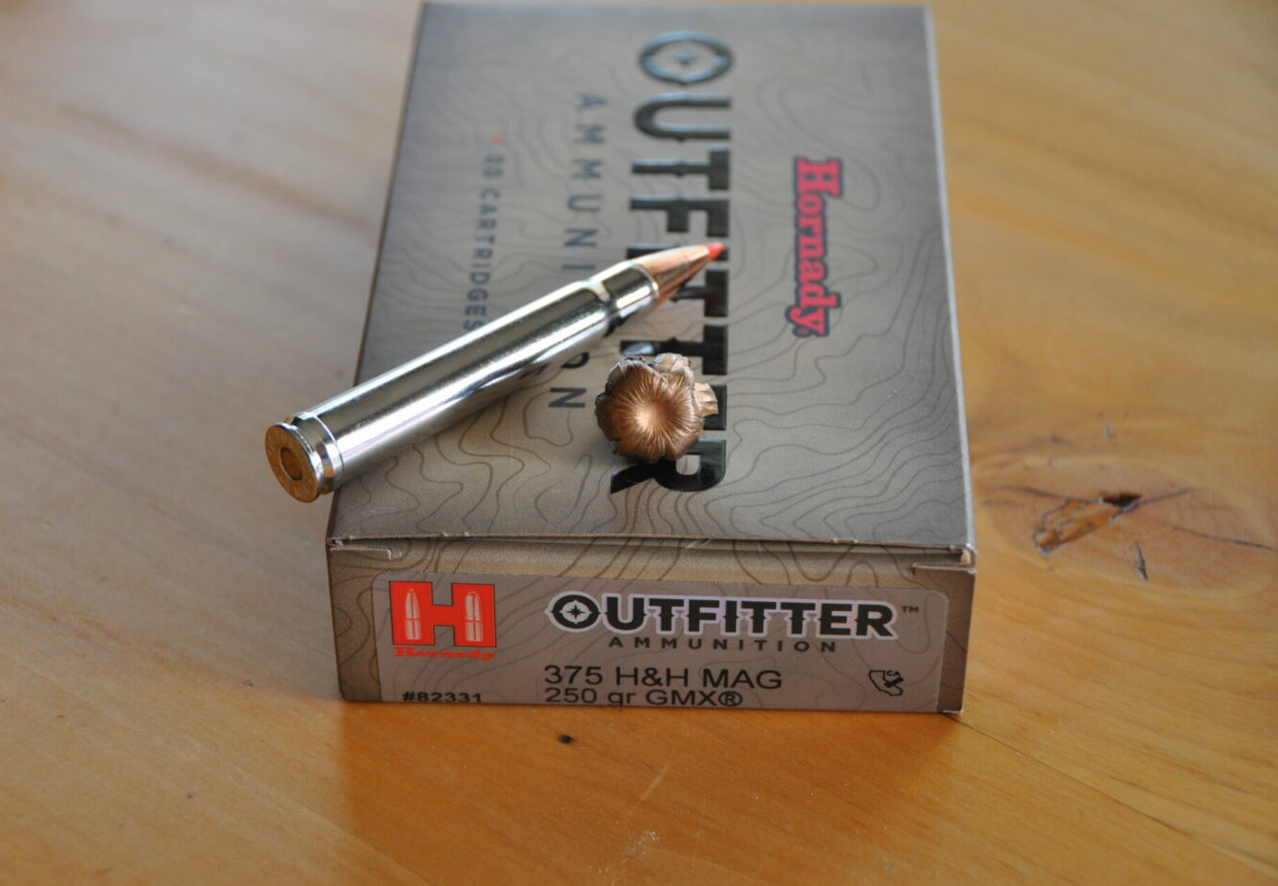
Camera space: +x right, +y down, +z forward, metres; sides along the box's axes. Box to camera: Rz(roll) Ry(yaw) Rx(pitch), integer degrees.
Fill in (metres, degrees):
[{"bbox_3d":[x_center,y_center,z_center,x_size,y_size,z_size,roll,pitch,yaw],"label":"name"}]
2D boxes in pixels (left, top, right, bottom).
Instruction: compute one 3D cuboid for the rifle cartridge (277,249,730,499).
[{"bbox_3d":[-0.020,-0.015,0.510,0.091,0.013,0.013,-28,46,-31],"label":"rifle cartridge"}]

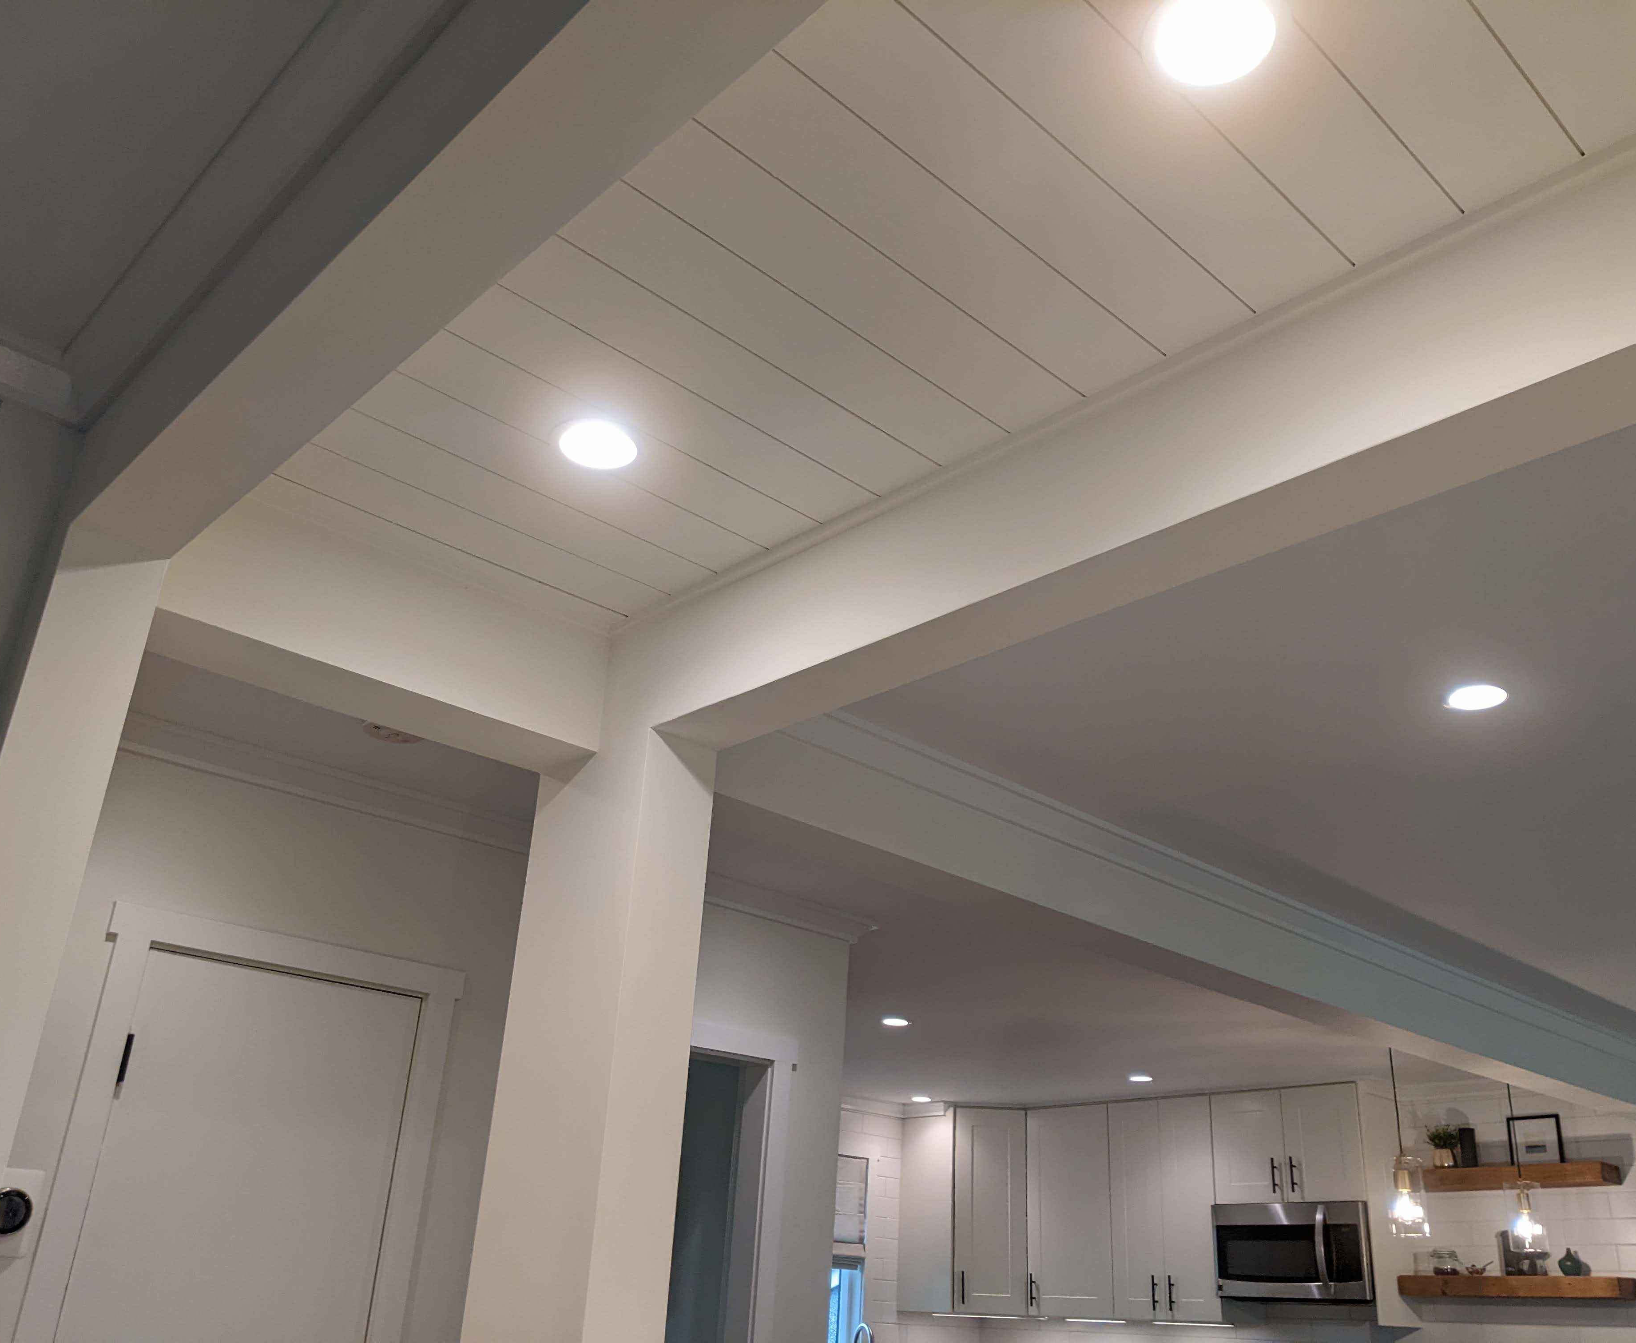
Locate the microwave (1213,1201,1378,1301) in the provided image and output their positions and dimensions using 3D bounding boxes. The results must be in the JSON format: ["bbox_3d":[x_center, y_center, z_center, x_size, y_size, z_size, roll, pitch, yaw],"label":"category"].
[{"bbox_3d":[2.299,2.713,6.490,0.425,0.422,0.763,23,-31,-38],"label":"microwave"}]

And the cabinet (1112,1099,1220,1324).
[{"bbox_3d":[1.853,2.720,7.058,0.390,1.027,0.608,23,-31,-38],"label":"cabinet"}]

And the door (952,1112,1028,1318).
[{"bbox_3d":[0.923,2.865,7.454,0.400,1.010,0.025,2,-24,3],"label":"door"}]

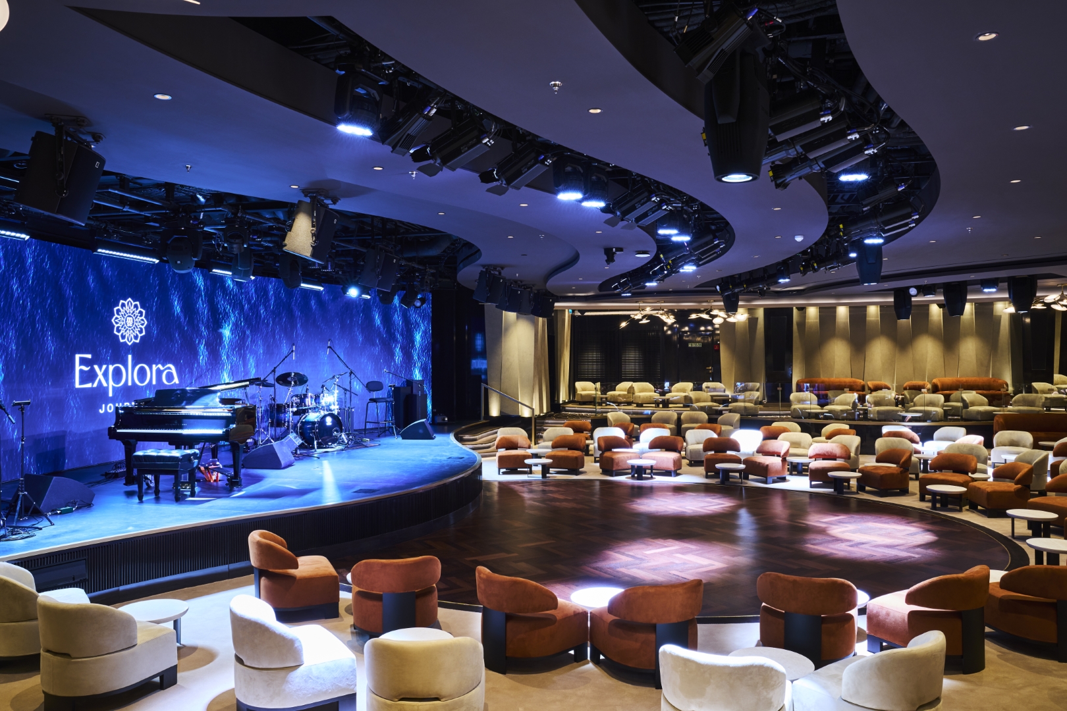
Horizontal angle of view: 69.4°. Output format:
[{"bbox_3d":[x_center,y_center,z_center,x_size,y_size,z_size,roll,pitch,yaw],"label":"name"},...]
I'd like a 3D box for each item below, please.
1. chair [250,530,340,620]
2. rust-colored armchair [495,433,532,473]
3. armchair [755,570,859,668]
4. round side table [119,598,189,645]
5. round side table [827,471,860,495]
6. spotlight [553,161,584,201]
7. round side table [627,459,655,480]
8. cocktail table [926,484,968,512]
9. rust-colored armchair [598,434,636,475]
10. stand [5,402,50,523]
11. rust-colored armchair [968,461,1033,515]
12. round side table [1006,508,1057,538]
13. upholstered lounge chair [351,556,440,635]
[{"bbox_3d":[-2.086,1.870,6.683,0.690,0.700,0.680,0,0,-24],"label":"chair"},{"bbox_3d":[-0.390,1.894,14.860,0.670,0.700,0.670,0,0,-7],"label":"rust-colored armchair"},{"bbox_3d":[1.987,1.870,5.590,0.680,0.700,0.690,0,0,25],"label":"armchair"},{"bbox_3d":[-2.898,2.075,5.831,0.524,0.289,0.524,0,0,0],"label":"round side table"},{"bbox_3d":[5.045,2.075,12.479,0.524,0.289,0.524,0,0,0],"label":"round side table"},{"bbox_3d":[0.312,-1.599,6.956,0.296,0.355,0.266,0,0,0],"label":"spotlight"},{"bbox_3d":[1.966,2.075,13.946,0.524,0.289,0.524,0,0,0],"label":"round side table"},{"bbox_3d":[5.950,2.064,11.080,0.525,0.315,0.525,0,0,28],"label":"cocktail table"},{"bbox_3d":[1.573,1.875,14.514,0.666,0.691,0.651,0,0,-32],"label":"rust-colored armchair"},{"bbox_3d":[-4.900,1.017,7.400,0.440,1.190,0.420,0,0,-33],"label":"stand"},{"bbox_3d":[6.590,1.876,10.780,0.670,0.700,0.670,0,0,7],"label":"rust-colored armchair"},{"bbox_3d":[6.030,2.065,9.300,0.530,0.310,0.530,0,0,0],"label":"round side table"},{"bbox_3d":[-1.084,1.870,6.085,0.680,0.700,0.690,0,0,-15],"label":"upholstered lounge chair"}]

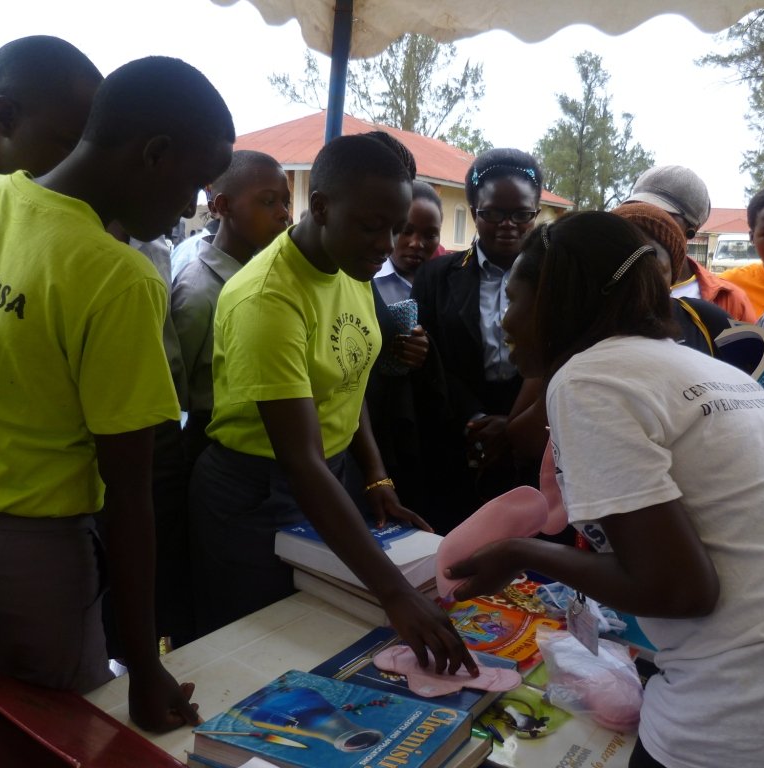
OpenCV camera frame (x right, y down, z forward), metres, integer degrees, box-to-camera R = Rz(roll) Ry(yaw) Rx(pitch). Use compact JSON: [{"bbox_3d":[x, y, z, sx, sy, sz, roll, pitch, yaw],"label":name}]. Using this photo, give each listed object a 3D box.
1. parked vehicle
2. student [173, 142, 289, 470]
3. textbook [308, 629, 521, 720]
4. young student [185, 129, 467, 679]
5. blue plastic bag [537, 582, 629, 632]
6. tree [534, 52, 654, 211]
[{"bbox_3d":[11.406,-3.759,26.500,1.750,2.000,4.600,4,9,22],"label":"parked vehicle"},{"bbox_3d":[-0.345,0.289,1.960,0.300,1.660,0.450,5,10,28],"label":"student"},{"bbox_3d":[0.050,0.456,1.278,0.256,0.030,0.215,6,10,32],"label":"textbook"},{"bbox_3d":[-0.120,0.359,1.610,0.660,1.630,0.460,7,11,36],"label":"young student"},{"bbox_3d":[0.385,0.413,1.592,0.120,0.050,0.185,-4,7,-44],"label":"blue plastic bag"},{"bbox_3d":[9.747,-9.693,38.000,5.400,10.910,5.400,1,9,0],"label":"tree"}]

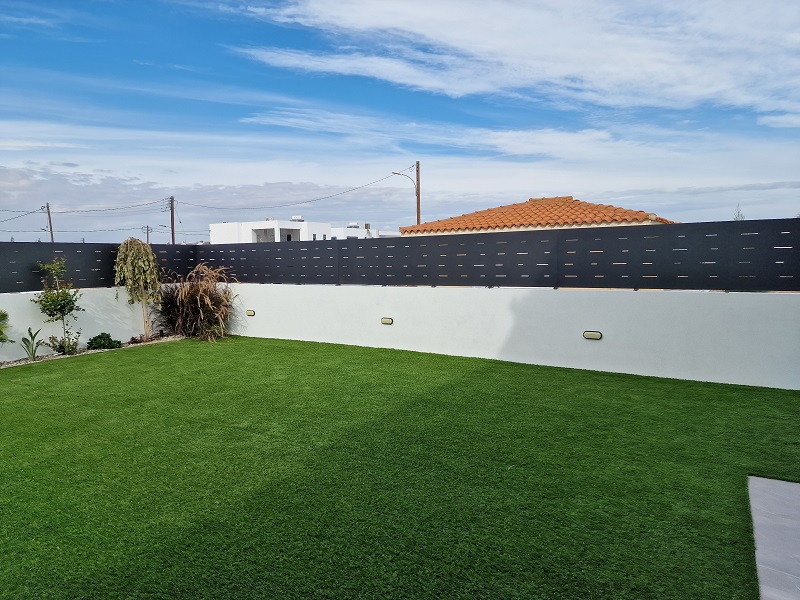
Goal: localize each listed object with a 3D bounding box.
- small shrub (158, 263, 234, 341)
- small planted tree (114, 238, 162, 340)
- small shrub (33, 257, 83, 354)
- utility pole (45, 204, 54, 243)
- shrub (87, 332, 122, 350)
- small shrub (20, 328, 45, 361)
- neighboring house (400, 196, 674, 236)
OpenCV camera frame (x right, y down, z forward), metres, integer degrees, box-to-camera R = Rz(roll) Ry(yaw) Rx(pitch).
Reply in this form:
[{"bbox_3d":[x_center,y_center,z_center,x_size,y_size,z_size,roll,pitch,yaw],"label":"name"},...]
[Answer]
[{"bbox_3d":[-4.161,0.061,10.778,1.450,1.479,1.500,2,5,33],"label":"small shrub"},{"bbox_3d":[-5.114,-0.159,10.321,0.850,2.021,0.920,2,5,33],"label":"small planted tree"},{"bbox_3d":[-5.894,0.112,9.059,0.750,1.701,0.850,2,5,33],"label":"small shrub"},{"bbox_3d":[-36.825,-6.048,56.433,0.250,8.300,0.250,-7,7,-33],"label":"utility pole"},{"bbox_3d":[-5.444,0.749,9.775,0.520,0.305,0.620,2,5,33],"label":"shrub"},{"bbox_3d":[-6.076,0.737,8.761,0.380,0.506,0.400,2,5,33],"label":"small shrub"},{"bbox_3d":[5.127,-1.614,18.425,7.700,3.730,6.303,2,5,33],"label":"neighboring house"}]

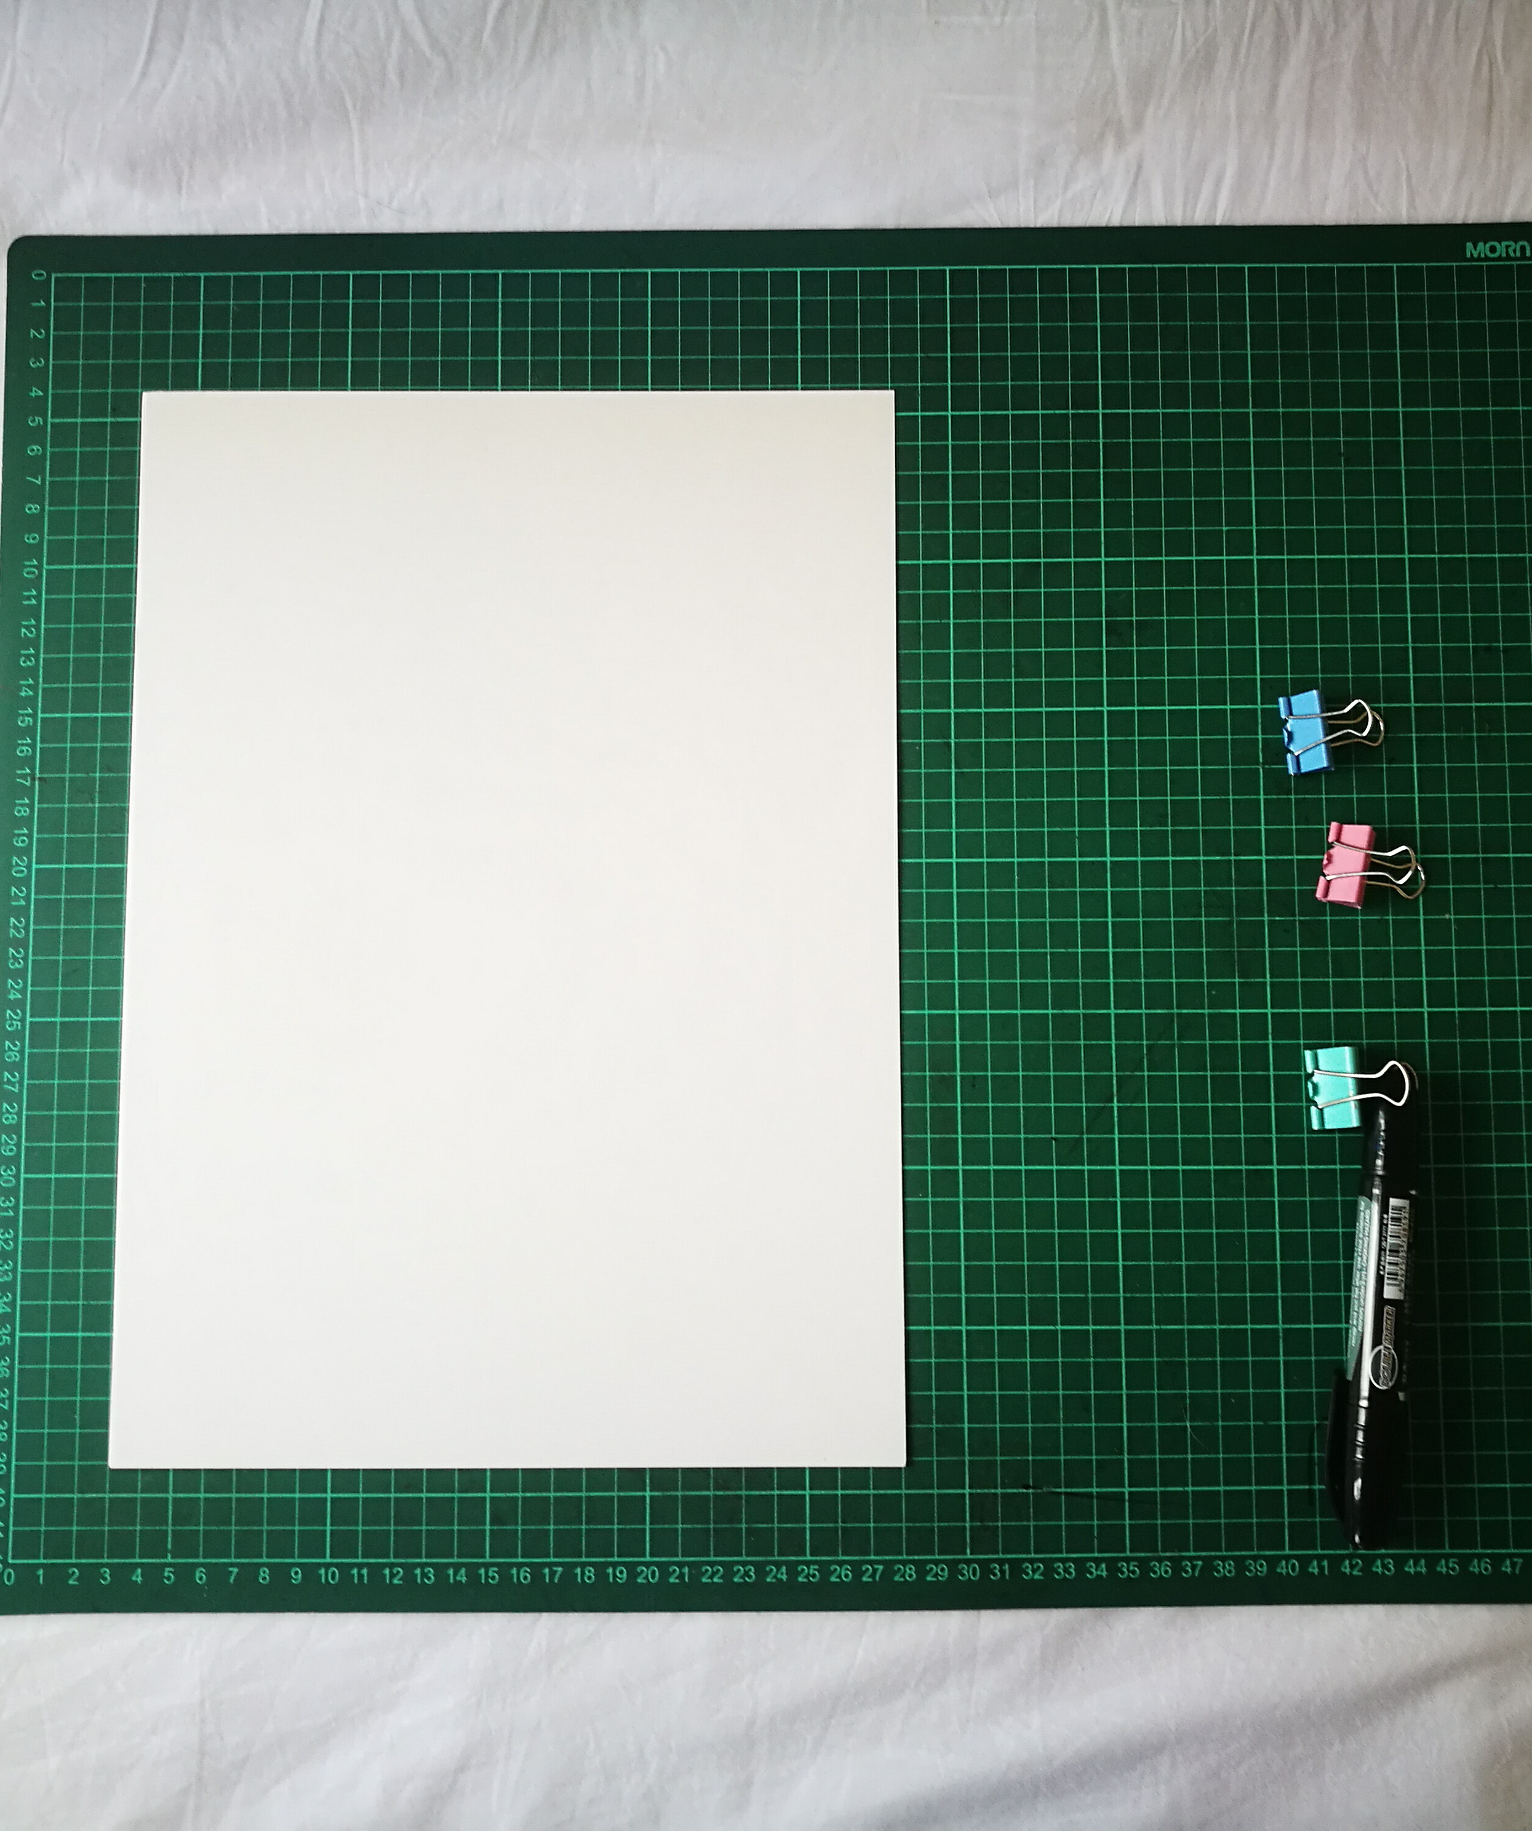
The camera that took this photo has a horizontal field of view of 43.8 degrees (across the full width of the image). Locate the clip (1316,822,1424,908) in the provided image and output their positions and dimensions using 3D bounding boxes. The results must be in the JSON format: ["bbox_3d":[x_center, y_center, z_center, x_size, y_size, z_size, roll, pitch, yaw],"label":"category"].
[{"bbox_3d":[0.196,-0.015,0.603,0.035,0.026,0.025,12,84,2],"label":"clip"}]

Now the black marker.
[{"bbox_3d":[0.189,0.121,0.593,0.025,0.018,0.149,4,84,1],"label":"black marker"}]

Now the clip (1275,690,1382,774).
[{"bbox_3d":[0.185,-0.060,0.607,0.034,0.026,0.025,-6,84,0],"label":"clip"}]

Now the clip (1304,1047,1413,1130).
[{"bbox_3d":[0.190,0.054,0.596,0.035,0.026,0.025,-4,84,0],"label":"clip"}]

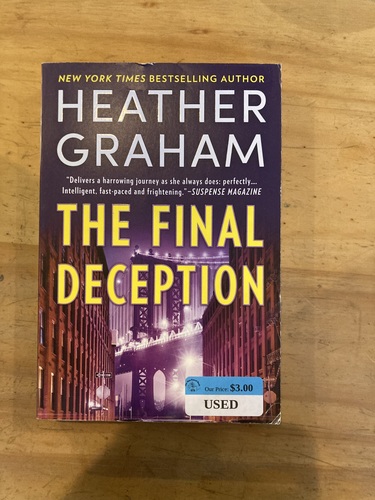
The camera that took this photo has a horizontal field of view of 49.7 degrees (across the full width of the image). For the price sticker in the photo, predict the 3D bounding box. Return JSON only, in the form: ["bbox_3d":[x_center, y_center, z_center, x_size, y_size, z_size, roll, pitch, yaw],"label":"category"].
[{"bbox_3d":[0.018,0.073,0.202,0.039,0.001,0.020,0,89,1],"label":"price sticker"}]

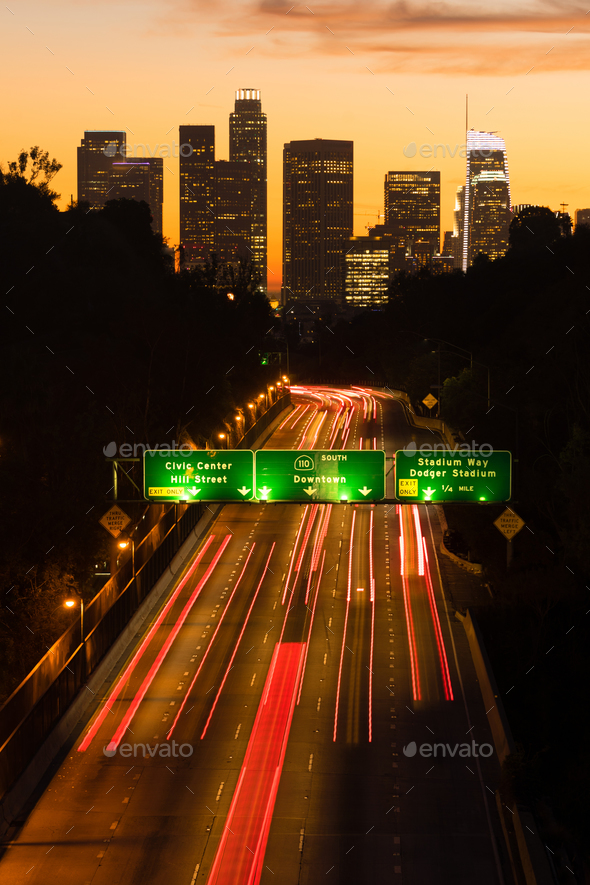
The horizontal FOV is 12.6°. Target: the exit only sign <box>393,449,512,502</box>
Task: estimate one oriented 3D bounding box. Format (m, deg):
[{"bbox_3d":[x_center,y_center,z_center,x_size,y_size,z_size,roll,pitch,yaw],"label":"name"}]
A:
[{"bbox_3d":[10.203,2.146,172.700,7.570,3.280,0.200,0,3,2],"label":"exit only sign"}]

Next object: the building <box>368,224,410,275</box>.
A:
[{"bbox_3d":[92.969,-164.179,2650.000,37.000,102.000,29.000,0,3,2],"label":"building"}]

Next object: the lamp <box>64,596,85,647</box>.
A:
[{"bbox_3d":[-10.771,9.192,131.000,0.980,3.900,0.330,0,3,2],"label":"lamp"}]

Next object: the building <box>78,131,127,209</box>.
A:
[{"bbox_3d":[-222.086,-242.547,3080.000,50.000,229.000,45.000,0,3,2],"label":"building"}]

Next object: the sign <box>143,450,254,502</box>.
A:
[{"bbox_3d":[-6.198,2.131,173.000,7.170,3.280,0.200,0,3,2],"label":"sign"}]

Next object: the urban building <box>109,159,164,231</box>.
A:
[{"bbox_3d":[-173.496,-221.229,2920.000,52.000,176.000,48.000,0,3,3],"label":"urban building"}]

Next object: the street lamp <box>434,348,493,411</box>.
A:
[{"bbox_3d":[17.772,-4.003,286.000,6.200,11.700,0.400,0,3,2],"label":"street lamp"}]

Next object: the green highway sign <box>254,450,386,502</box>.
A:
[{"bbox_3d":[1.645,2.129,172.900,8.490,3.280,0.200,0,3,2],"label":"green highway sign"}]

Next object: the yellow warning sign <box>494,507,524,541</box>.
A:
[{"bbox_3d":[13.843,5.263,172.600,2.030,2.030,0.080,0,3,2],"label":"yellow warning sign"}]

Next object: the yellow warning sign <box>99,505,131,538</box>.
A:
[{"bbox_3d":[-10.975,4.848,164.000,2.030,2.060,0.060,0,3,2],"label":"yellow warning sign"}]

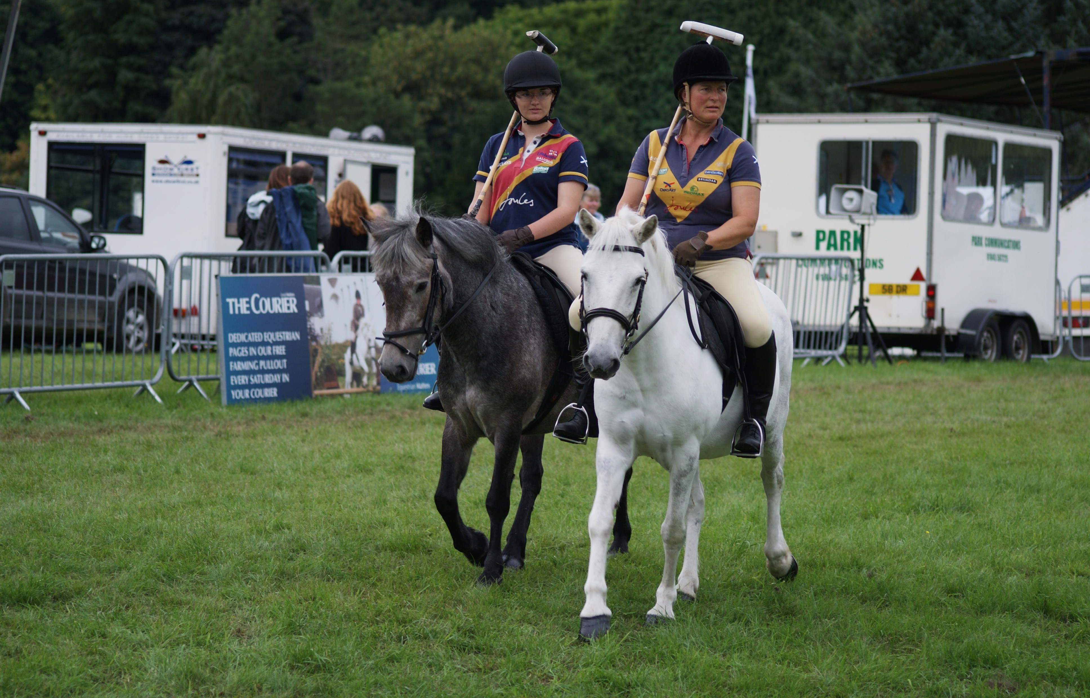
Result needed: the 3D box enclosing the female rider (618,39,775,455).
[{"bbox_3d":[0.525,-0.362,16.400,0.640,1.490,0.600,2,1,19],"label":"female rider"}]

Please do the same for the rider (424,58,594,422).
[{"bbox_3d":[-0.155,-0.415,17.950,0.640,1.520,0.600,2,1,20],"label":"rider"}]

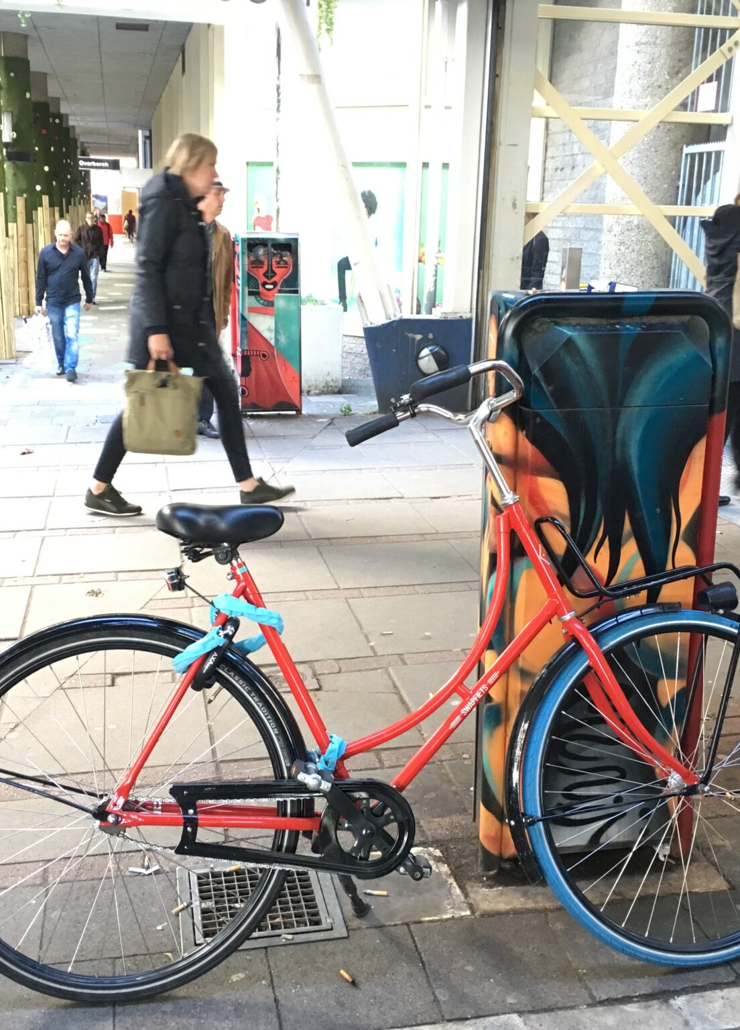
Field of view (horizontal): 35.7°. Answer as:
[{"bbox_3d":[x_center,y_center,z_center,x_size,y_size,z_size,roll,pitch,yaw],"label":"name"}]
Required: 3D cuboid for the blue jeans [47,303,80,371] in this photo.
[{"bbox_3d":[-3.466,-2.070,13.017,0.400,0.860,0.360,-2,15,-12],"label":"blue jeans"}]

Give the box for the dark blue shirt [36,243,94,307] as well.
[{"bbox_3d":[-3.412,-2.668,12.860,0.640,0.760,0.340,-2,15,-12],"label":"dark blue shirt"}]

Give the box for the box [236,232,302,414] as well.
[{"bbox_3d":[-0.774,-1.477,8.822,0.470,1.340,0.460,-2,15,-12],"label":"box"}]

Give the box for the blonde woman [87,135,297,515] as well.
[{"bbox_3d":[-0.879,-0.875,5.424,0.980,1.760,0.580,-2,15,-13],"label":"blonde woman"}]

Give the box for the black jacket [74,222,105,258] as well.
[{"bbox_3d":[-5.556,-5.386,22.694,0.620,0.760,0.340,-2,15,-12],"label":"black jacket"}]

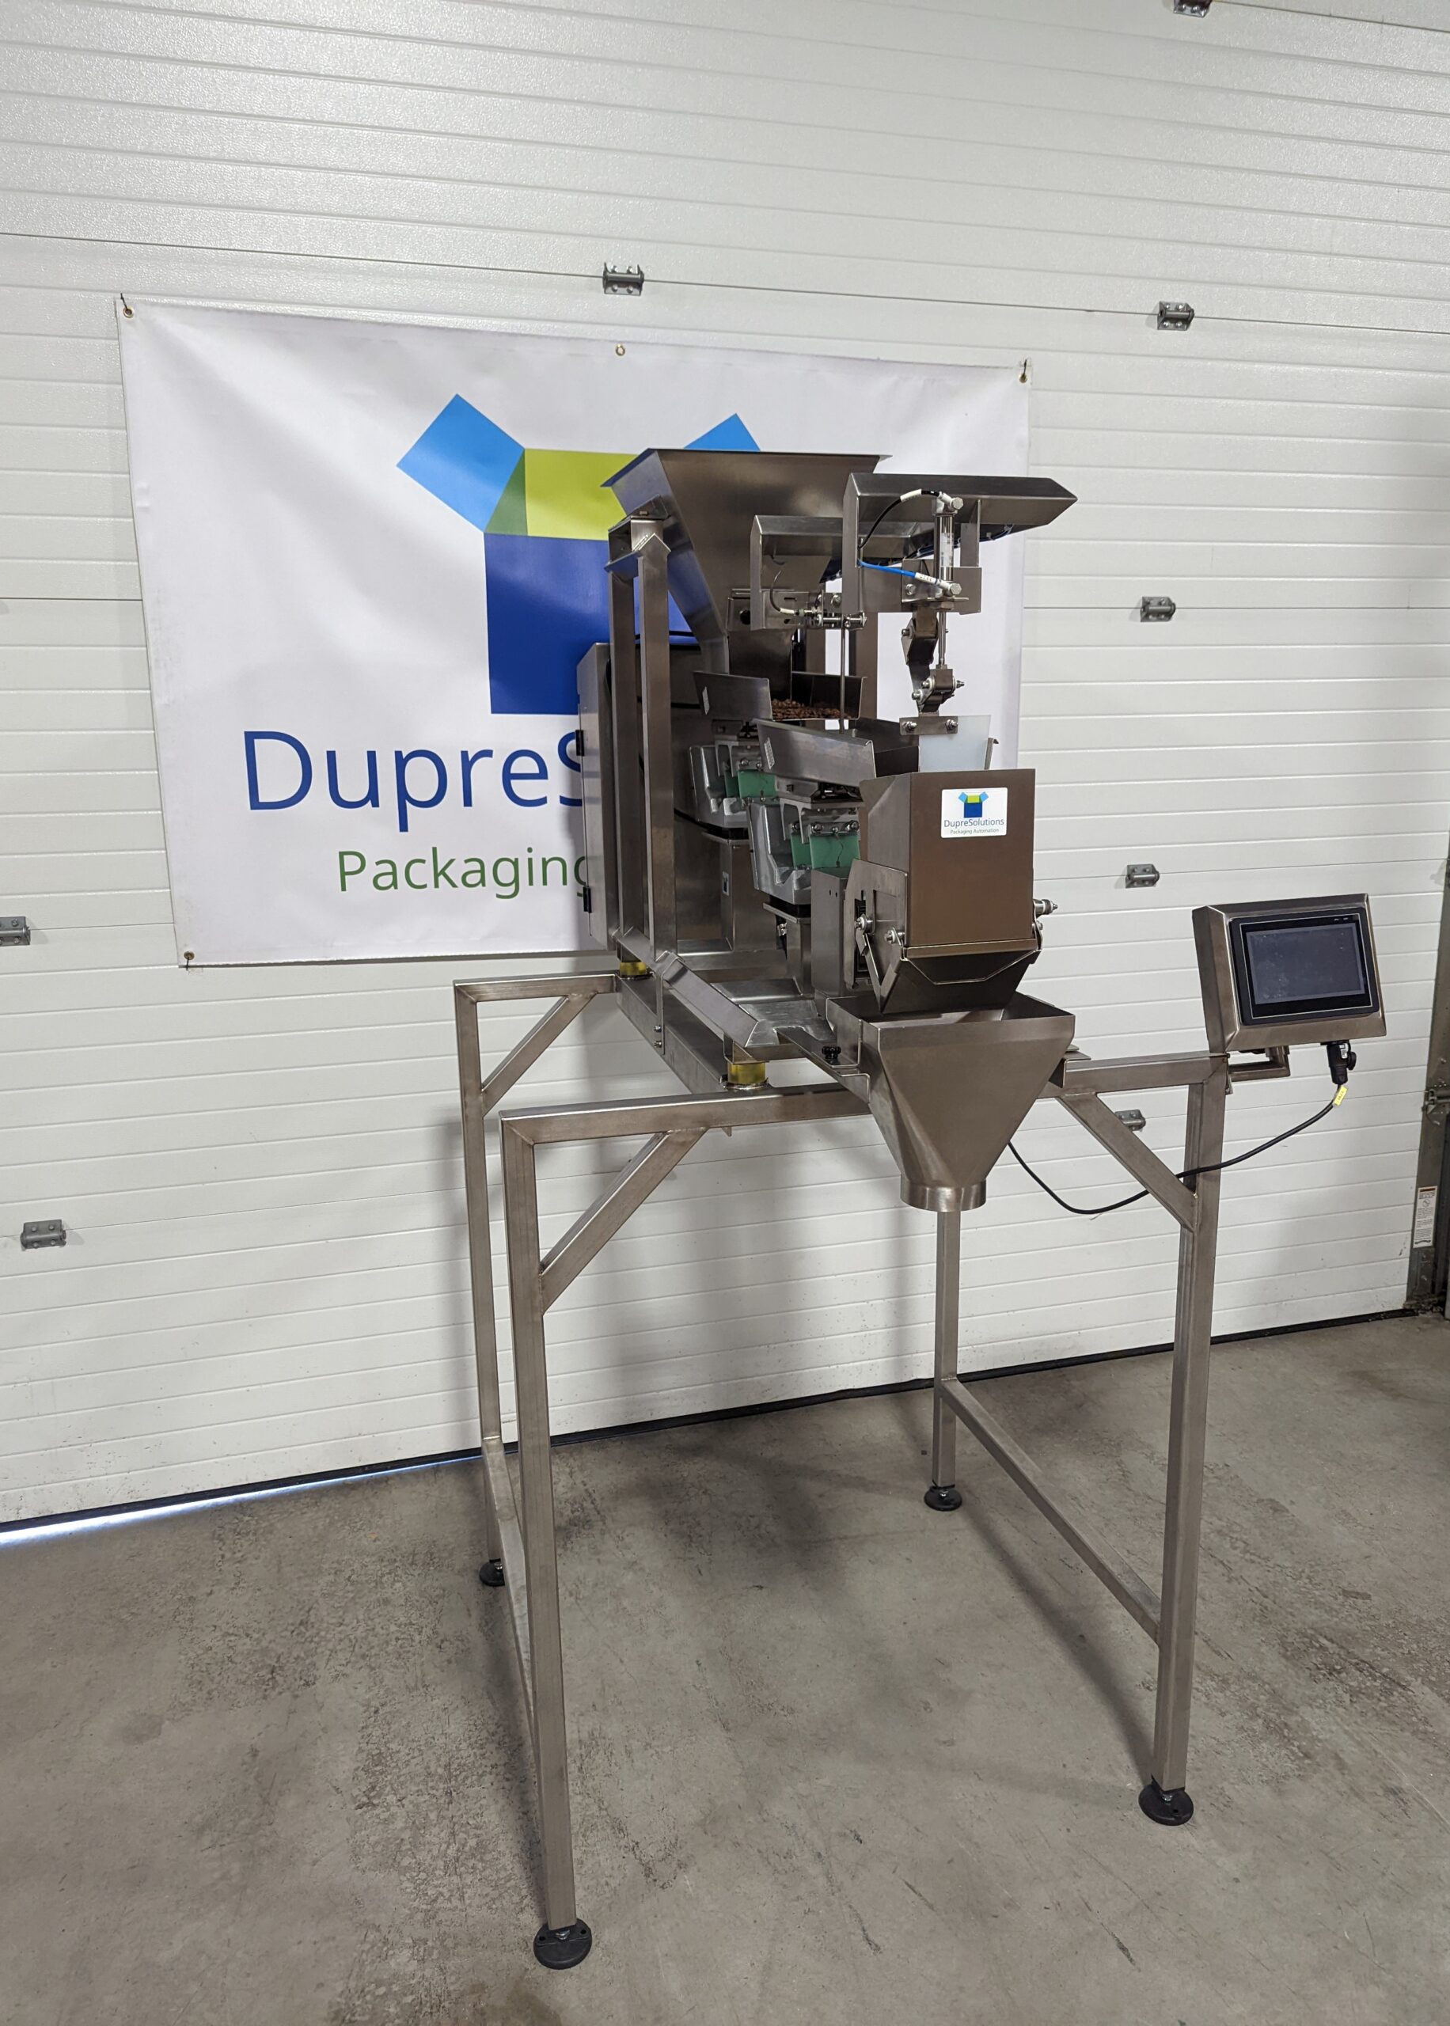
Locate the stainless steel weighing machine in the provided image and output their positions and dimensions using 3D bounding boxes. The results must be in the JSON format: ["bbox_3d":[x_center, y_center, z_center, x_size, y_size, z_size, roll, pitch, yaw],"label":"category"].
[{"bbox_3d":[0.198,0.163,2.273,1.216,2.010,1.412,-4,13,-14],"label":"stainless steel weighing machine"}]

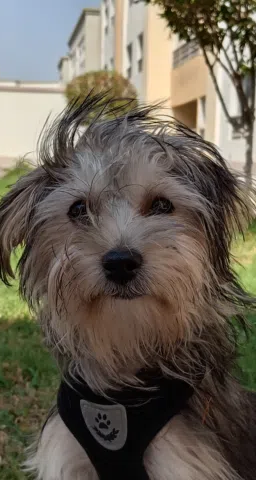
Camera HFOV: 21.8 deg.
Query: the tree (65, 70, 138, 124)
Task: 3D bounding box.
[{"bbox_3d":[-0.610,-2.660,15.300,1.720,2.450,1.720,0,7,0],"label":"tree"}]

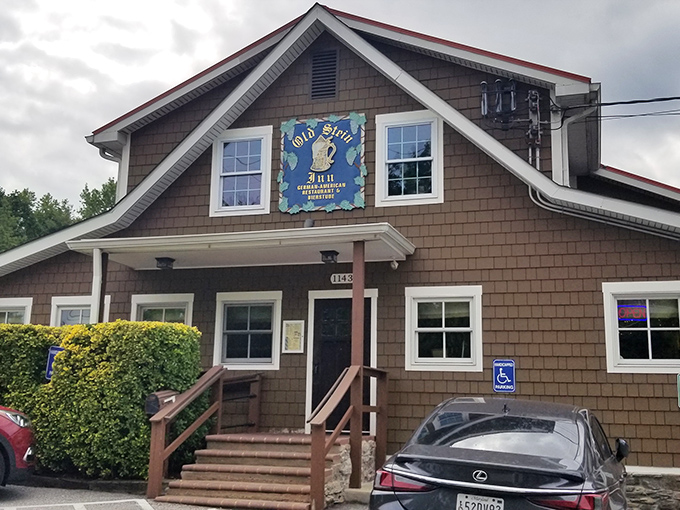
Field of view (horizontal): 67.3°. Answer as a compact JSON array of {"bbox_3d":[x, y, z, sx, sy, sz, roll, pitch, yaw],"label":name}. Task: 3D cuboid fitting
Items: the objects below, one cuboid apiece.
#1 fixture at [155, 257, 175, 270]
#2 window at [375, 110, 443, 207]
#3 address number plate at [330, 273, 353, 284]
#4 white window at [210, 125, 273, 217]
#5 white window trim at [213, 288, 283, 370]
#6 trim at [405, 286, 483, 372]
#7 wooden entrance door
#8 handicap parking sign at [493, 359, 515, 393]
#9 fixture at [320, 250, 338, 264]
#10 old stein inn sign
[{"bbox_3d":[-2.809,0.141,8.214,0.230,0.150,0.230,-2,-11,12],"label":"fixture"},{"bbox_3d":[1.182,-1.636,8.714,1.128,1.656,0.110,-2,-11,12],"label":"window"},{"bbox_3d":[0.066,0.403,8.527,0.437,0.177,0.030,-2,-11,12],"label":"address number plate"},{"bbox_3d":[-1.777,-1.505,9.317,1.156,1.658,0.110,-2,-11,12],"label":"white window"},{"bbox_3d":[-1.554,1.295,8.730,1.177,1.307,0.110,-2,-11,12],"label":"white window trim"},{"bbox_3d":[1.639,1.165,8.078,1.191,1.320,0.110,-2,-11,12],"label":"trim"},{"bbox_3d":[0.041,1.786,8.354,0.947,2.138,0.080,-2,-11,12],"label":"wooden entrance door"},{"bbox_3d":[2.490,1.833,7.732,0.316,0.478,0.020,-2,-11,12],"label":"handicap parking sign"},{"bbox_3d":[-0.150,0.035,7.671,0.235,0.150,0.235,-2,-11,12],"label":"fixture"},{"bbox_3d":[-0.297,-1.591,8.952,1.544,1.758,0.080,-2,-11,12],"label":"old stein inn sign"}]

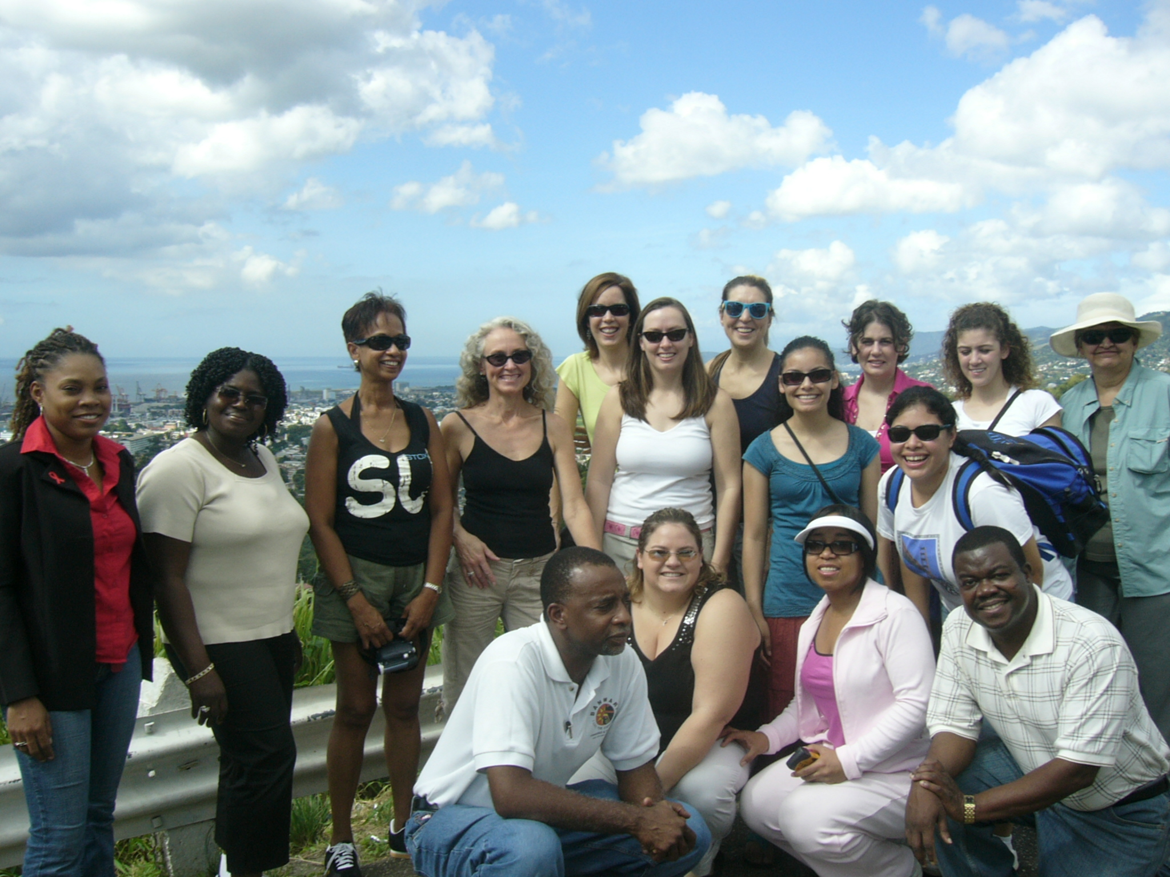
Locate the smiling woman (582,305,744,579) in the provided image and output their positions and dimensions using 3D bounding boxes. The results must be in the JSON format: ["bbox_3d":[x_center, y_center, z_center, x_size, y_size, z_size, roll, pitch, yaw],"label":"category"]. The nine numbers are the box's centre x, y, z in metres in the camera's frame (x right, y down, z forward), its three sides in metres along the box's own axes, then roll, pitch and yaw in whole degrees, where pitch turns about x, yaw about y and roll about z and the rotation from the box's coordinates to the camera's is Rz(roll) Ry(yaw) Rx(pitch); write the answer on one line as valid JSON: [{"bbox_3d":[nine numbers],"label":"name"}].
[{"bbox_3d":[0.241,0.408,3.623,0.470,1.670,0.290,0,4,0],"label":"smiling woman"}]

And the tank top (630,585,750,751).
[{"bbox_3d":[0.254,0.609,3.000,0.380,0.520,0.280,1,13,18],"label":"tank top"}]

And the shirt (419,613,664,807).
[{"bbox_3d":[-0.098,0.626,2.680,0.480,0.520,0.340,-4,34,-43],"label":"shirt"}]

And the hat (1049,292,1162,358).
[{"bbox_3d":[1.575,-0.339,3.580,0.340,0.155,0.350,1,-6,15],"label":"hat"}]

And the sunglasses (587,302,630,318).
[{"bbox_3d":[0.077,-0.405,3.740,0.140,0.045,0.140,0,4,0],"label":"sunglasses"}]

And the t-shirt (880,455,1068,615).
[{"bbox_3d":[0.982,0.236,2.980,0.440,0.530,0.300,4,44,42],"label":"t-shirt"}]

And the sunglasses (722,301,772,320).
[{"bbox_3d":[0.505,-0.399,3.690,0.145,0.050,0.145,0,4,6],"label":"sunglasses"}]

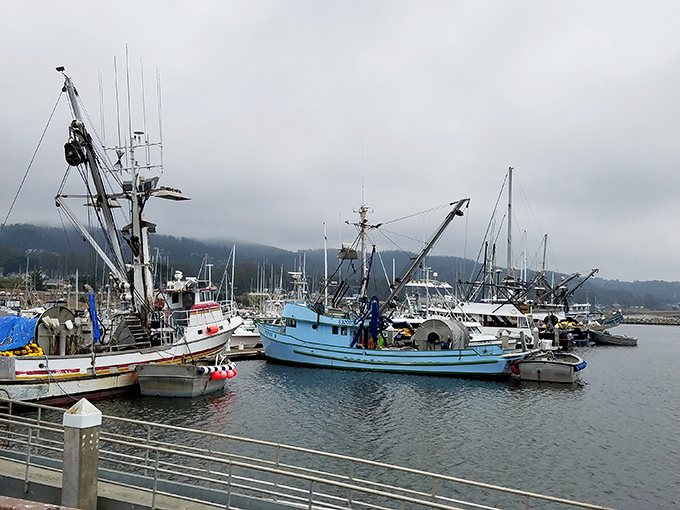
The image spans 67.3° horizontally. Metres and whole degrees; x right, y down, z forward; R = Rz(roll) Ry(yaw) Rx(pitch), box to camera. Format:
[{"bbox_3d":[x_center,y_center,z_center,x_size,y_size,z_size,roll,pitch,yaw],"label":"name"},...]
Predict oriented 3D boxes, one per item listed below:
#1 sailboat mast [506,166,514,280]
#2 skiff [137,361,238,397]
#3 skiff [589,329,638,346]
[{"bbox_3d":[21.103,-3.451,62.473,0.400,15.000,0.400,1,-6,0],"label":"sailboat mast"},{"bbox_3d":[-7.472,6.050,26.175,3.000,1.500,5.000,-1,-6,12],"label":"skiff"},{"bbox_3d":[36.259,11.152,67.920,5.900,1.500,2.000,-4,-8,37],"label":"skiff"}]

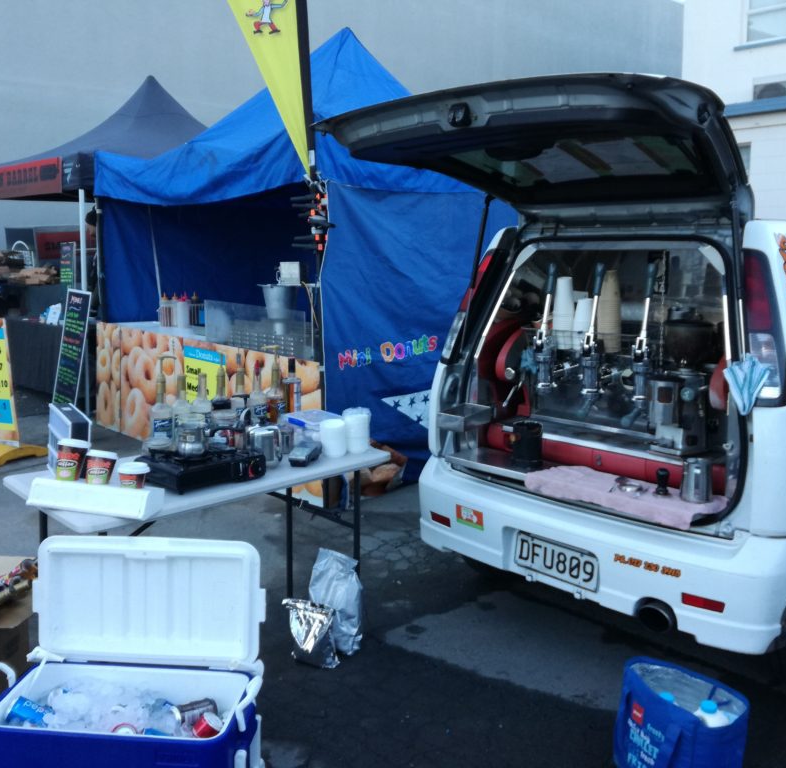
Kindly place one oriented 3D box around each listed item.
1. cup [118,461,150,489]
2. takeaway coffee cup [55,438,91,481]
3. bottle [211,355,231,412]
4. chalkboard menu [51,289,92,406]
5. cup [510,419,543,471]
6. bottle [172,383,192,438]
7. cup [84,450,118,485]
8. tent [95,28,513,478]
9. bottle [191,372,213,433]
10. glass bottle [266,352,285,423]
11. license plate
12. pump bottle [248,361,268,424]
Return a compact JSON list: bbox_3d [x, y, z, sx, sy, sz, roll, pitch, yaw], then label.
[{"bbox_3d":[-0.754,0.292,2.312,0.094,0.107,0.094,-2,9,-18],"label":"cup"},{"bbox_3d":[-0.950,0.244,2.361,0.094,0.150,0.094,6,9,-21],"label":"takeaway coffee cup"},{"bbox_3d":[-0.690,0.063,3.213,0.080,0.370,0.080,-8,13,-42],"label":"bottle"},{"bbox_3d":[-2.866,-0.252,7.125,0.050,1.170,0.530,8,2,-44],"label":"chalkboard menu"},{"bbox_3d":[0.571,0.244,3.349,0.122,0.150,0.122,0,9,0],"label":"cup"},{"bbox_3d":[-0.816,0.116,3.103,0.079,0.300,0.079,-8,13,-42],"label":"bottle"},{"bbox_3d":[-0.910,0.272,2.480,0.092,0.122,0.092,7,9,-6],"label":"cup"},{"bbox_3d":[-0.327,-1.197,6.608,3.050,3.220,3.100,-8,13,-42],"label":"tent"},{"bbox_3d":[-0.751,0.103,3.167,0.079,0.305,0.079,-8,13,-42],"label":"bottle"},{"bbox_3d":[-0.494,0.029,3.393,0.082,0.380,0.082,0,9,0],"label":"glass bottle"},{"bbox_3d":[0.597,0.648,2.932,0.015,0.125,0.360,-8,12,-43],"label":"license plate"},{"bbox_3d":[-0.515,0.069,3.055,0.077,0.325,0.077,-4,10,-28],"label":"pump bottle"}]

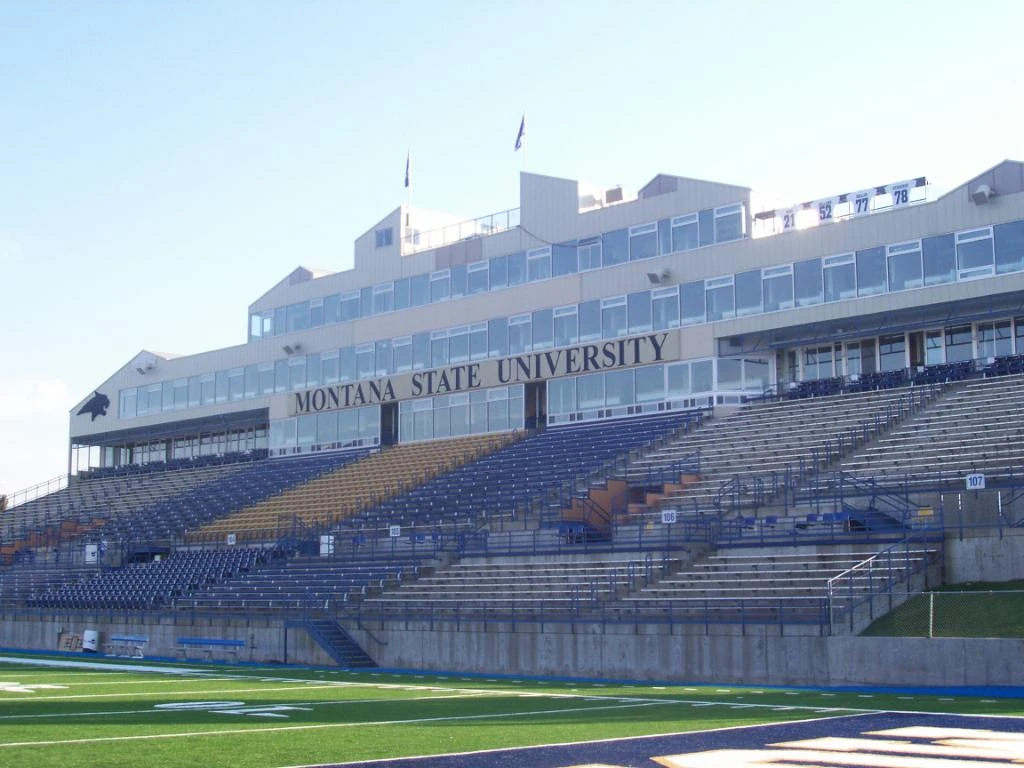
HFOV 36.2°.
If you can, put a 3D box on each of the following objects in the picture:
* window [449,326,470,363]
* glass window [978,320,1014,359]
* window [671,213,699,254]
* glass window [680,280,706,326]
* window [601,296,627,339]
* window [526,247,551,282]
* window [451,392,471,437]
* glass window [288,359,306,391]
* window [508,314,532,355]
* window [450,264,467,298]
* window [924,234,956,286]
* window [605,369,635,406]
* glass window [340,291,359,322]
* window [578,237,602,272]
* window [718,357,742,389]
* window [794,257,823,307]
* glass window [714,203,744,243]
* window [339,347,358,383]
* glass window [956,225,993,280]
[{"bbox_3d":[-2.760,-2.028,82.580,0.100,1.923,1.623,8,-11,-44],"label":"window"},{"bbox_3d":[18.494,-1.590,59.927,0.100,1.597,1.474,8,-11,-44],"label":"glass window"},{"bbox_3d":[7.996,-6.938,72.341,0.150,1.700,1.660,7,-11,-44],"label":"window"},{"bbox_3d":[8.289,-3.636,71.599,0.150,1.990,1.520,7,-11,-44],"label":"glass window"},{"bbox_3d":[4.882,-3.196,74.851,0.100,1.934,1.697,8,-11,-44],"label":"window"},{"bbox_3d":[1.334,-6.033,79.188,0.100,1.700,1.696,8,-11,-44],"label":"window"},{"bbox_3d":[-2.703,1.570,82.255,0.150,2.390,1.531,7,-10,-44],"label":"window"},{"bbox_3d":[-12.699,-0.664,92.803,0.100,1.980,1.774,8,-11,-44],"label":"glass window"},{"bbox_3d":[0.429,-2.534,79.513,0.150,1.980,1.694,7,-10,-44],"label":"window"},{"bbox_3d":[-2.809,-5.407,83.104,0.100,1.679,1.336,8,-11,-44],"label":"window"},{"bbox_3d":[17.119,-4.944,62.800,0.100,1.980,1.545,8,-11,-44],"label":"window"},{"bbox_3d":[5.119,0.221,74.399,0.150,1.770,1.910,7,-11,-44],"label":"window"},{"bbox_3d":[-9.231,-4.439,89.732,0.150,1.720,1.894,7,-10,-44],"label":"glass window"},{"bbox_3d":[3.835,-6.391,76.679,0.100,1.700,1.590,8,-11,-44],"label":"window"},{"bbox_3d":[9.774,-0.435,70.441,1.175,1.480,0.100,0,-8,0],"label":"window"},{"bbox_3d":[12.661,-4.304,66.935,0.100,2.001,1.470,8,-11,-44],"label":"window"},{"bbox_3d":[9.857,-7.237,70.961,0.120,1.670,1.709,8,-11,-44],"label":"glass window"},{"bbox_3d":[-9.328,-1.152,89.409,0.100,1.980,1.823,8,-11,-44],"label":"window"},{"bbox_3d":[18.128,-5.018,61.317,0.100,2.019,1.729,8,-11,-44],"label":"glass window"}]

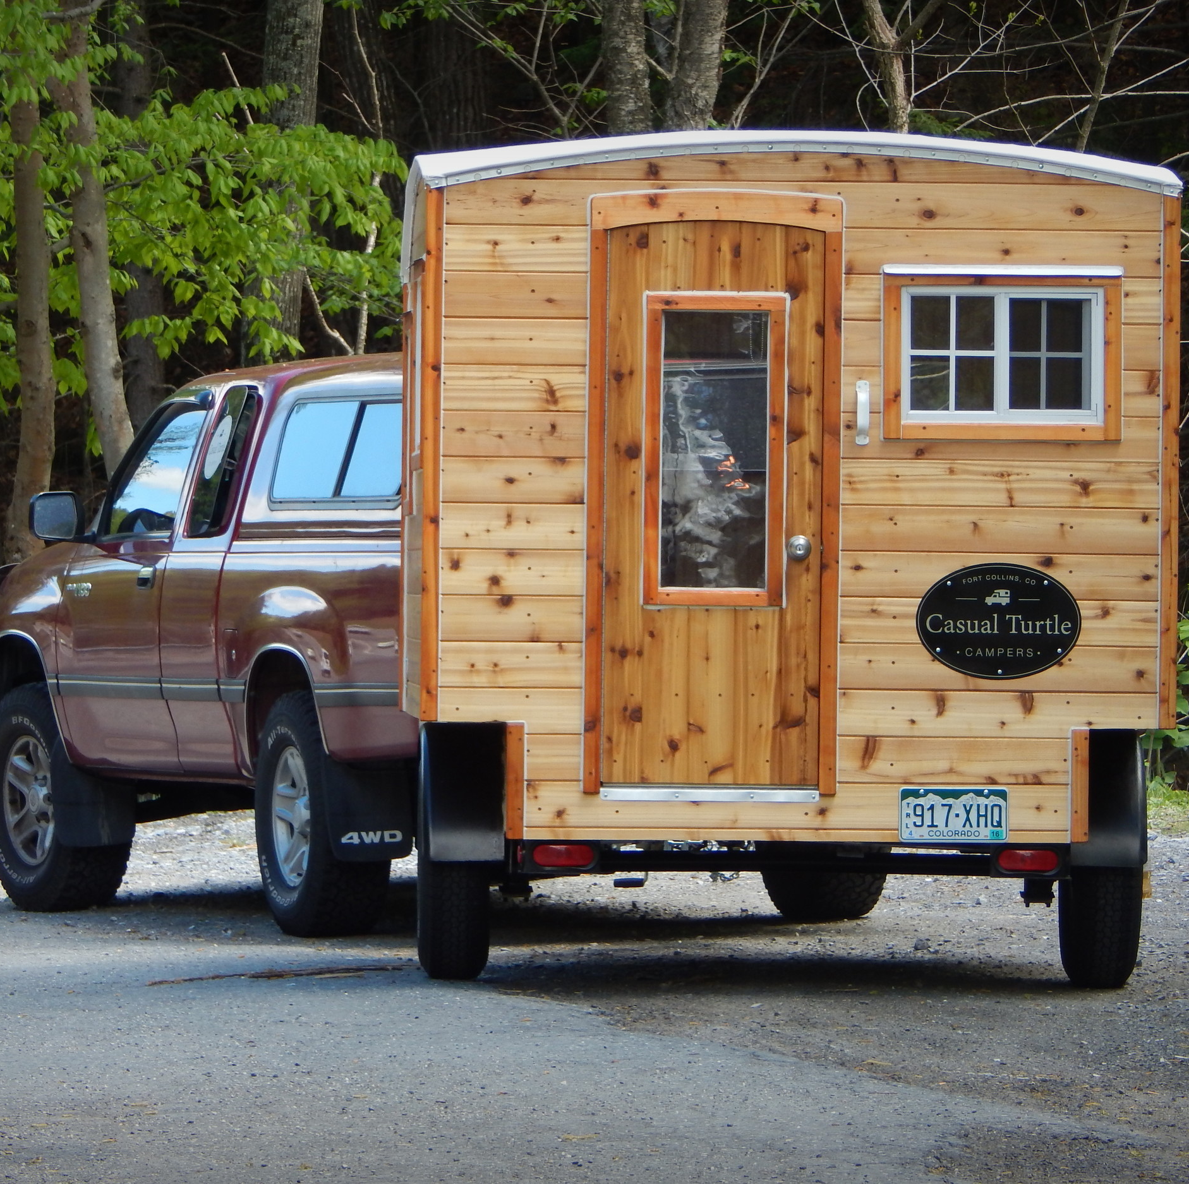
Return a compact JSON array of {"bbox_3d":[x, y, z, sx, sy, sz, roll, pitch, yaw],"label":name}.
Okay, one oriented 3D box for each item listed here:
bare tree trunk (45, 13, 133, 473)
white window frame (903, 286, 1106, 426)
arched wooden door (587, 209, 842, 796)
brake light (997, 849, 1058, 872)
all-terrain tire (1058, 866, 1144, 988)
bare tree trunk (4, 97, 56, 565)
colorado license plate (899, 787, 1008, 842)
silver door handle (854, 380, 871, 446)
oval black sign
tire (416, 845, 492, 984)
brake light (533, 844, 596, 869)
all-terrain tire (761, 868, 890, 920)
[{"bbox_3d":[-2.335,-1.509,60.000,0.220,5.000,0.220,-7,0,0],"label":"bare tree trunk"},{"bbox_3d":[1.129,-0.655,35.355,0.555,0.384,0.050,1,0,-2],"label":"white window frame"},{"bbox_3d":[0.332,-0.262,35.322,0.705,1.645,0.060,1,0,-2],"label":"arched wooden door"},{"bbox_3d":[1.205,0.746,35.369,0.167,0.064,0.040,1,0,-2],"label":"brake light"},{"bbox_3d":[1.446,0.791,36.350,0.210,0.680,0.680,1,0,-3],"label":"all-terrain tire"},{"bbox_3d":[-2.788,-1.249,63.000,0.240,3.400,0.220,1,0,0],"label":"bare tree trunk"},{"bbox_3d":[0.995,0.618,35.250,0.305,0.153,0.005,1,0,-3],"label":"colorado license plate"},{"bbox_3d":[0.743,-0.498,35.319,0.040,0.183,0.042,1,0,-2],"label":"silver door handle"},{"bbox_3d":[1.120,0.082,35.250,0.457,0.320,0.010,1,0,-3],"label":"oval black sign"},{"bbox_3d":[-0.394,0.770,36.200,0.200,0.675,0.675,1,0,-2],"label":"tire"},{"bbox_3d":[-0.084,0.732,35.210,0.172,0.066,0.035,1,0,-3],"label":"brake light"},{"bbox_3d":[0.730,0.656,40.400,0.265,0.780,0.780,0,0,-18],"label":"all-terrain tire"}]

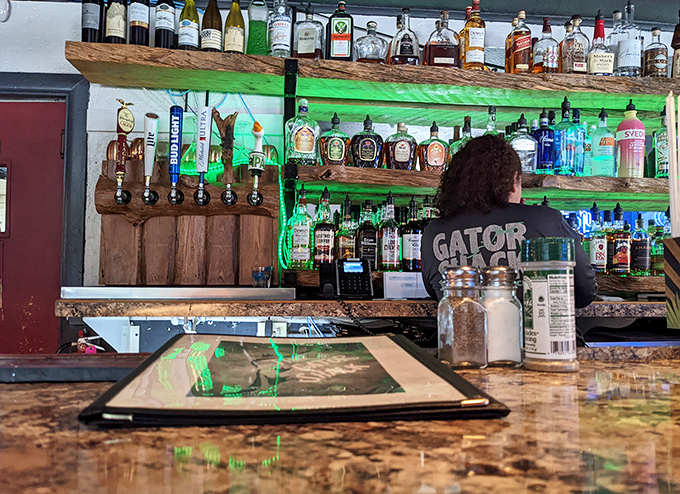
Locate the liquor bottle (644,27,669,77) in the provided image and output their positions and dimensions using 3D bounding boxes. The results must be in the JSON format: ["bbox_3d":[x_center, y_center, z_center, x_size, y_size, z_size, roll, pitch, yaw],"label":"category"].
[{"bbox_3d":[1.382,-0.836,2.316,0.090,0.240,0.090,1,-2,4],"label":"liquor bottle"}]

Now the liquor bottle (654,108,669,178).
[{"bbox_3d":[1.491,-0.479,2.420,0.098,0.335,0.092,1,-4,-6],"label":"liquor bottle"}]

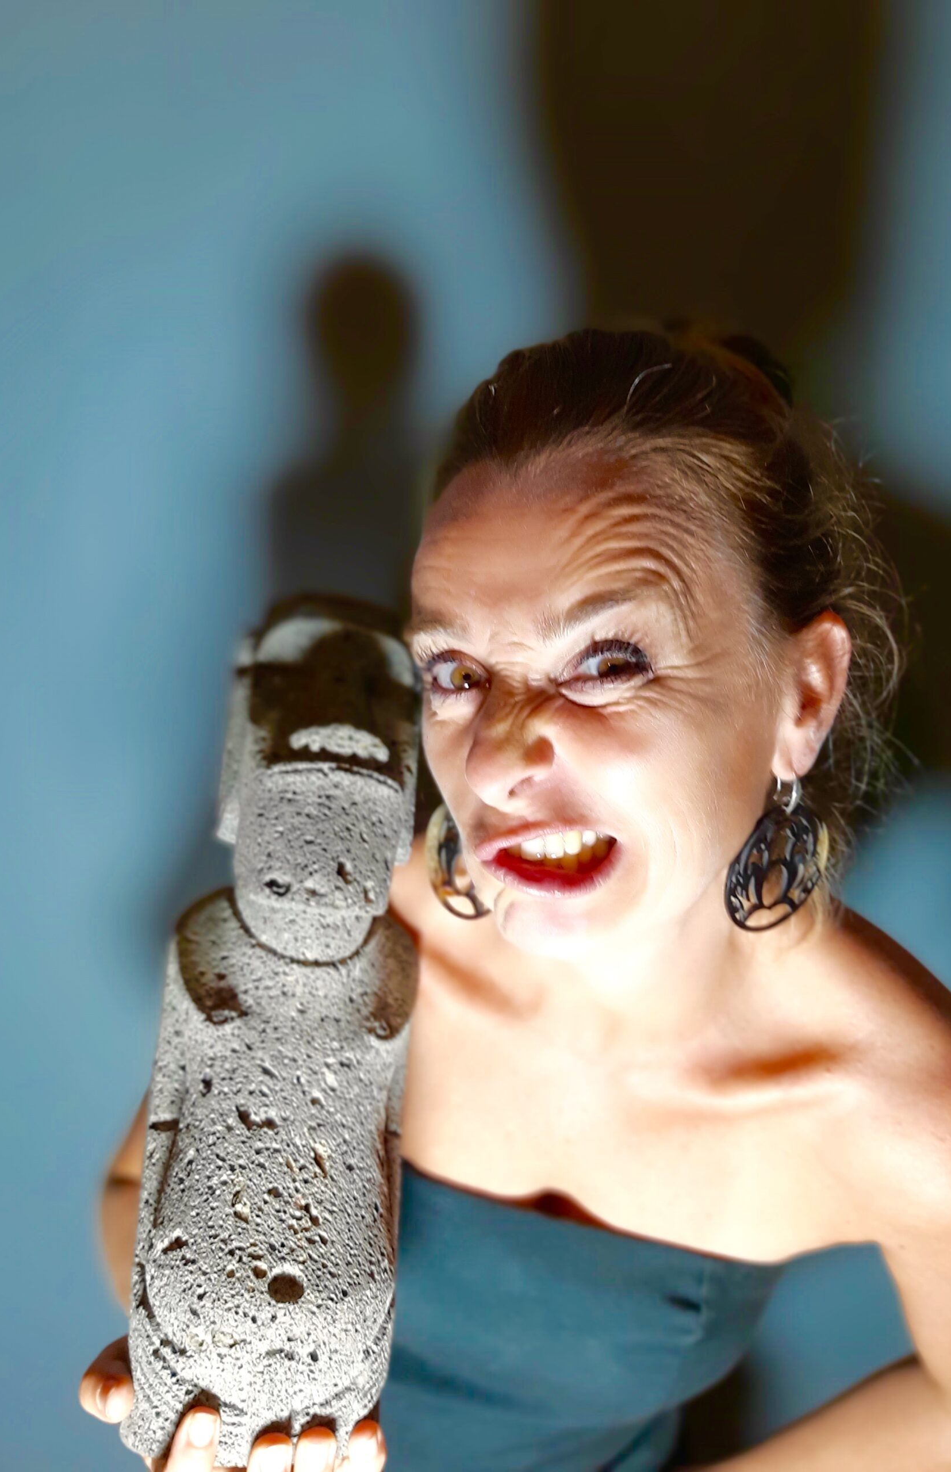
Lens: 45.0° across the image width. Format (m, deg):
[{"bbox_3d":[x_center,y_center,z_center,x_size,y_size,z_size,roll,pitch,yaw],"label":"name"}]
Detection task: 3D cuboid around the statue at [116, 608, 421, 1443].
[{"bbox_3d":[-0.086,0.114,0.530,0.108,0.360,0.090,7,-22,-14],"label":"statue"}]

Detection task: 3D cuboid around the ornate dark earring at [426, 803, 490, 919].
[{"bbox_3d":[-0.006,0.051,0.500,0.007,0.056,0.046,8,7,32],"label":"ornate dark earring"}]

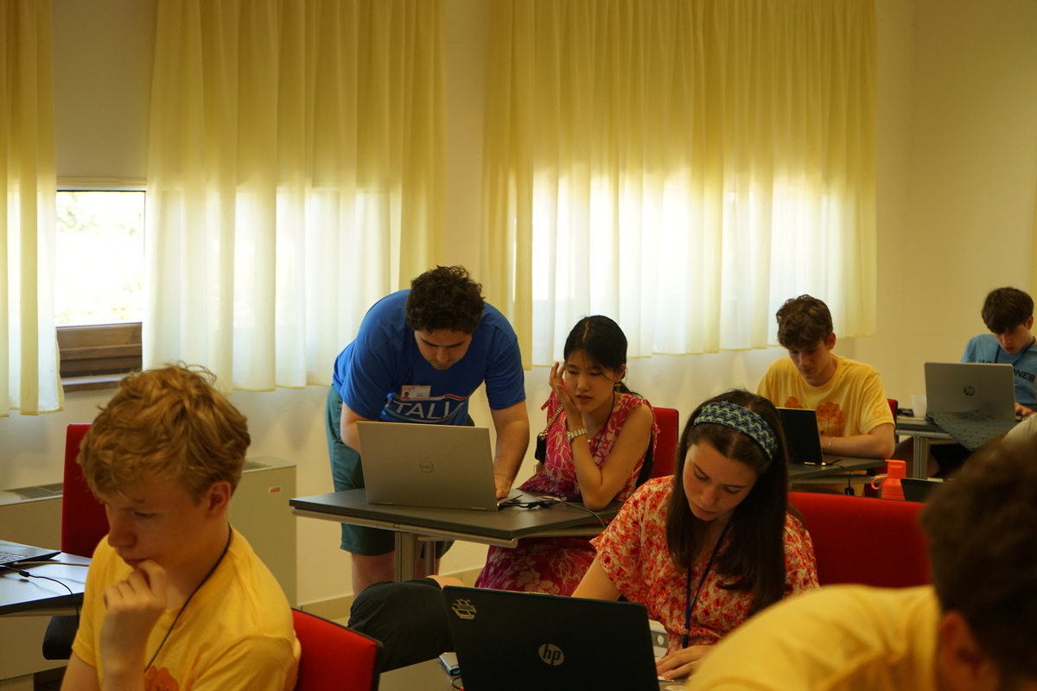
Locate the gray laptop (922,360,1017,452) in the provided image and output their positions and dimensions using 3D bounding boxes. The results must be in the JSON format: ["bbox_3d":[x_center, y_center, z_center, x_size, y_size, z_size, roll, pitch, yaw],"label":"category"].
[{"bbox_3d":[1.665,0.153,7.026,0.318,0.220,0.298,2,4,24],"label":"gray laptop"}]

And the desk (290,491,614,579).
[{"bbox_3d":[-0.134,0.771,4.991,0.750,0.735,0.527,3,5,40],"label":"desk"}]

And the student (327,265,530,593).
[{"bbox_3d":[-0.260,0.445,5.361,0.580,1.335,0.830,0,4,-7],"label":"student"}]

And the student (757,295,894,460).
[{"bbox_3d":[0.857,0.459,5.997,0.500,1.220,0.800,4,5,44],"label":"student"}]

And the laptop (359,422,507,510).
[{"bbox_3d":[-0.192,0.291,4.947,0.351,0.230,0.303,1,4,18],"label":"laptop"}]

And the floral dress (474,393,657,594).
[{"bbox_3d":[0.194,0.465,5.182,0.450,0.700,0.620,3,5,40],"label":"floral dress"}]

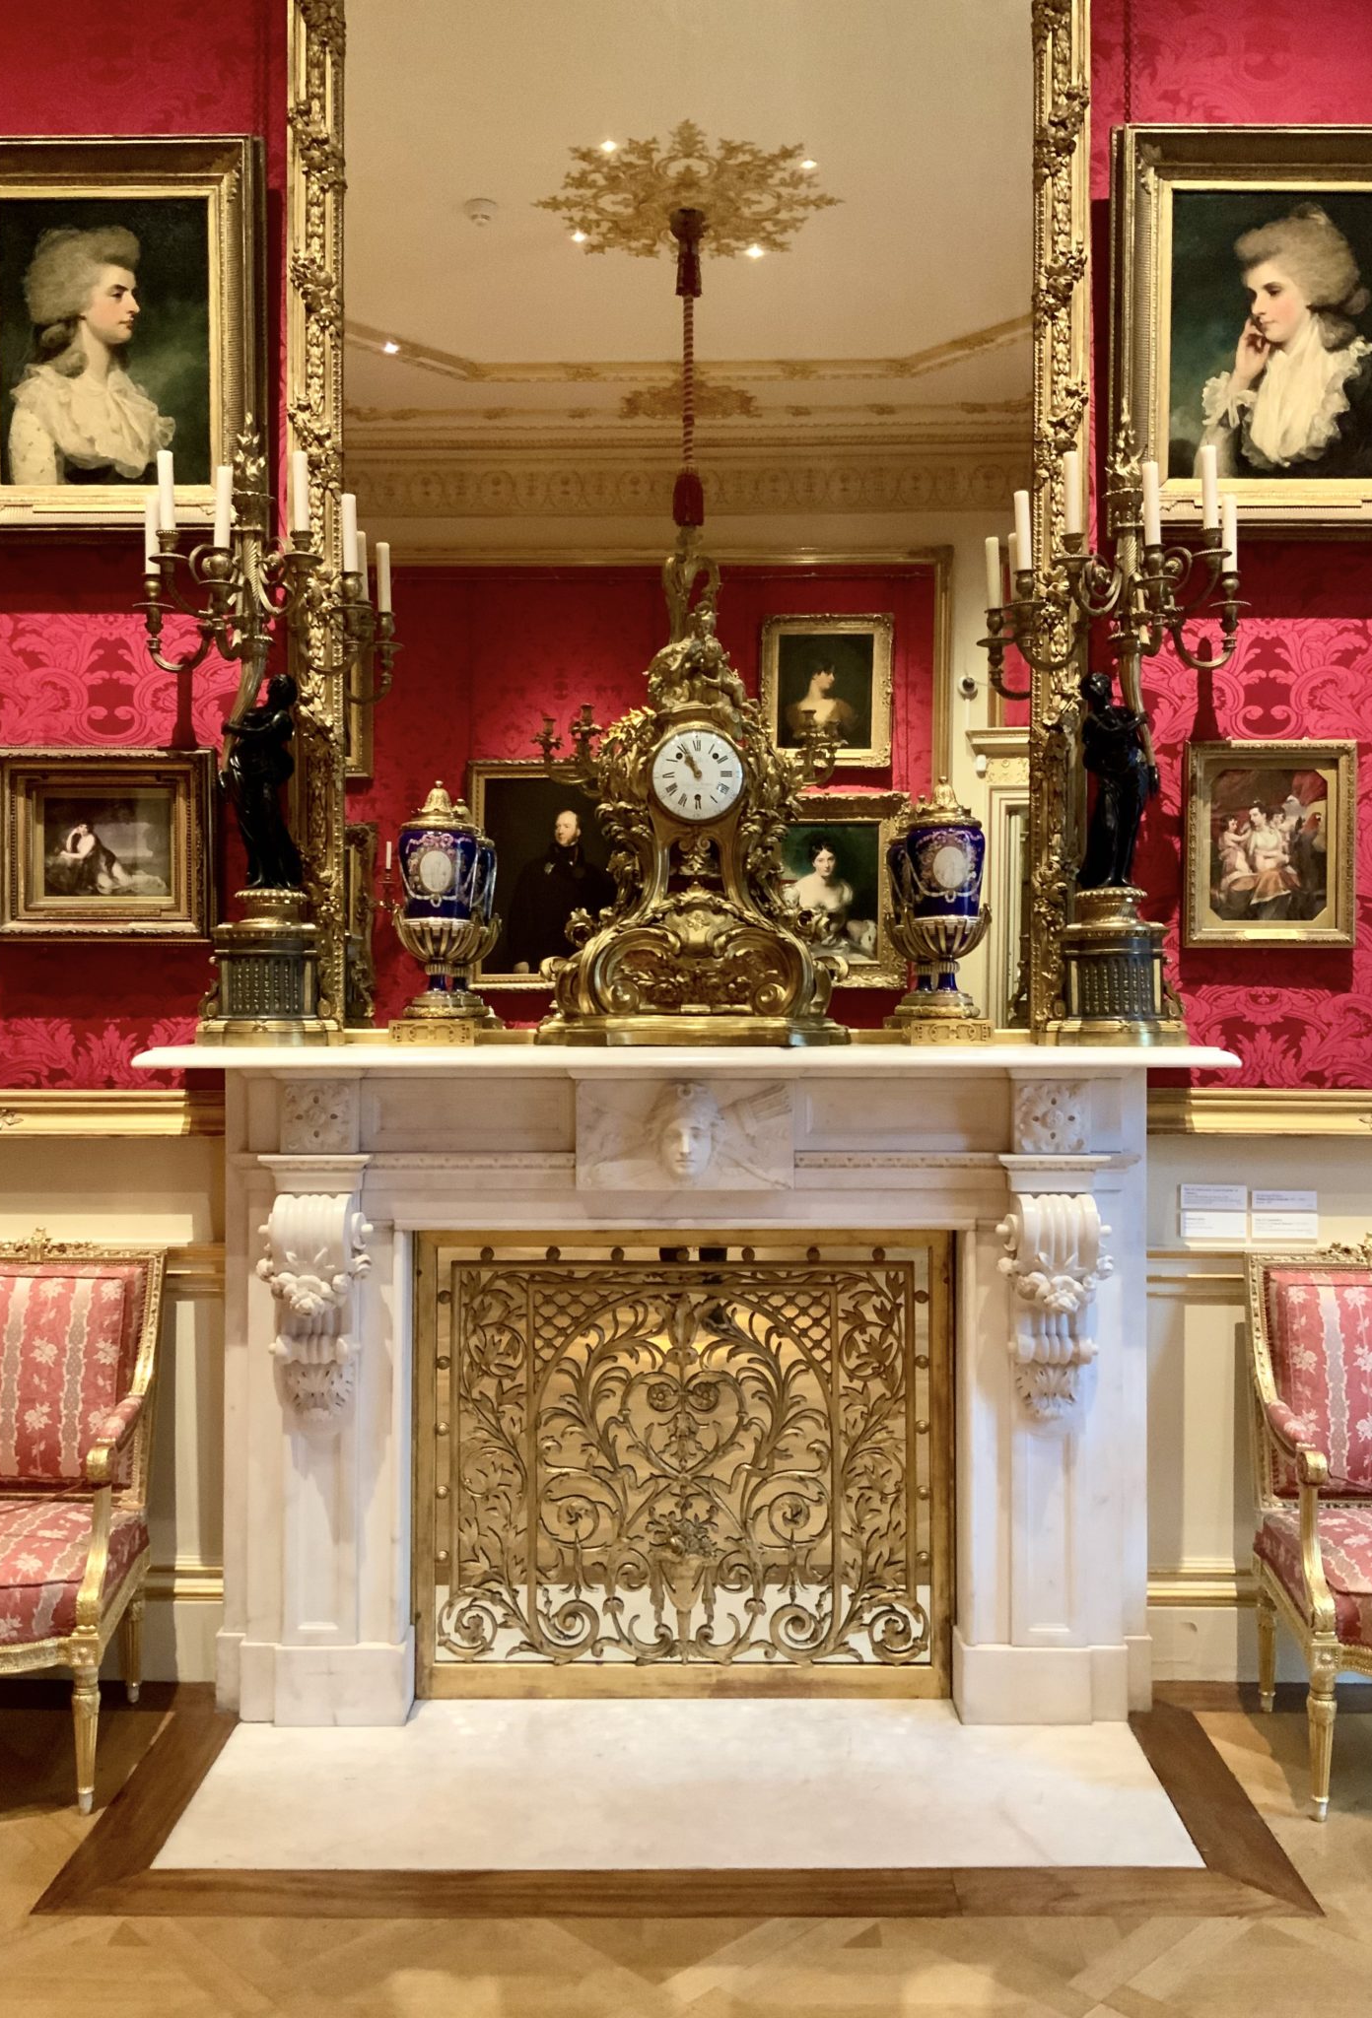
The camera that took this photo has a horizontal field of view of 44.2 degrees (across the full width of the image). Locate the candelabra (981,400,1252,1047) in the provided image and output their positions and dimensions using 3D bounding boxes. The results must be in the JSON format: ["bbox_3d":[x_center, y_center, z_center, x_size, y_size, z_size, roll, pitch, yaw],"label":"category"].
[{"bbox_3d":[0.873,-0.549,3.330,0.490,1.245,0.360,0,0,0],"label":"candelabra"}]

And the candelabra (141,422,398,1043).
[{"bbox_3d":[-0.858,-0.549,3.330,0.485,1.245,0.360,0,0,0],"label":"candelabra"}]

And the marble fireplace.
[{"bbox_3d":[0.000,0.749,3.395,2.100,1.350,0.370,0,0,0],"label":"marble fireplace"}]

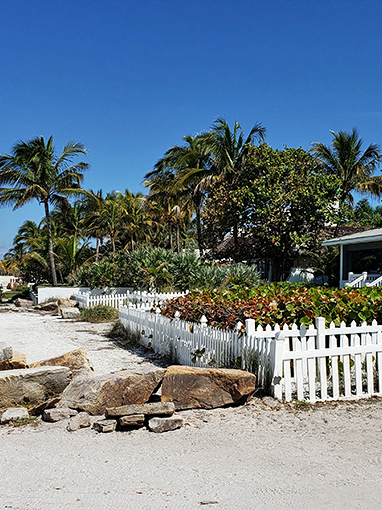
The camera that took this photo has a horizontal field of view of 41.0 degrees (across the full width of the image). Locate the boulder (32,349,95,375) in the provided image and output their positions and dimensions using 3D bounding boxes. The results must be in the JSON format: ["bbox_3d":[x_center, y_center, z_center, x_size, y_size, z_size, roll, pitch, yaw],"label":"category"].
[{"bbox_3d":[-1.930,1.697,7.525,0.880,0.520,0.700,0,-3,0],"label":"boulder"}]

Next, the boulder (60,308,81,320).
[{"bbox_3d":[-4.955,2.415,20.907,0.820,0.420,0.600,0,-3,0],"label":"boulder"}]

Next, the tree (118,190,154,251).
[{"bbox_3d":[-5.089,-1.047,46.106,4.000,9.800,4.000,0,-3,0],"label":"tree"}]

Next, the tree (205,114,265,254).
[{"bbox_3d":[2.855,-3.134,36.197,5.600,13.000,5.400,0,-3,0],"label":"tree"}]

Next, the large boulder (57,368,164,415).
[{"bbox_3d":[-1.020,1.695,6.474,1.300,0.460,0.850,0,-3,-8],"label":"large boulder"}]

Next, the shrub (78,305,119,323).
[{"bbox_3d":[-3.680,2.281,20.211,1.600,0.660,1.400,0,-3,0],"label":"shrub"}]

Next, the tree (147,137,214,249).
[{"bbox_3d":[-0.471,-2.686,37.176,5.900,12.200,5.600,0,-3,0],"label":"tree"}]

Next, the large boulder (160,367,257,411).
[{"bbox_3d":[0.220,1.700,6.573,1.150,0.460,0.700,0,-3,0],"label":"large boulder"}]

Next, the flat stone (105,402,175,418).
[{"bbox_3d":[-0.576,1.750,5.741,0.780,0.105,0.250,0,-3,-2],"label":"flat stone"}]

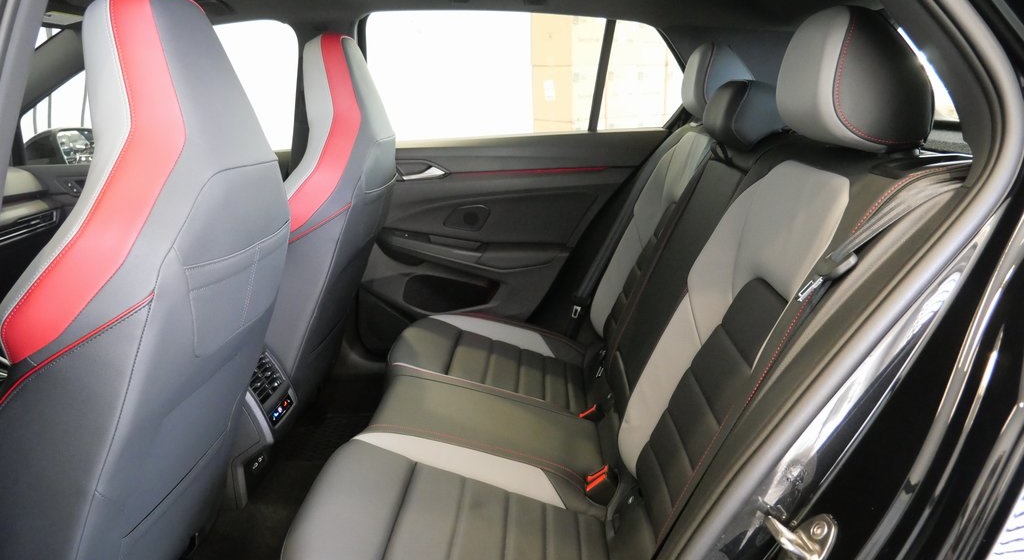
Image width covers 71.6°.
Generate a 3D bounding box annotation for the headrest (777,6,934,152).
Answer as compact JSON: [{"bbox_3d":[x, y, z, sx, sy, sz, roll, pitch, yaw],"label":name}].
[{"bbox_3d":[0.425,-0.251,0.902,0.142,0.175,0.245,7,15,1],"label":"headrest"}]

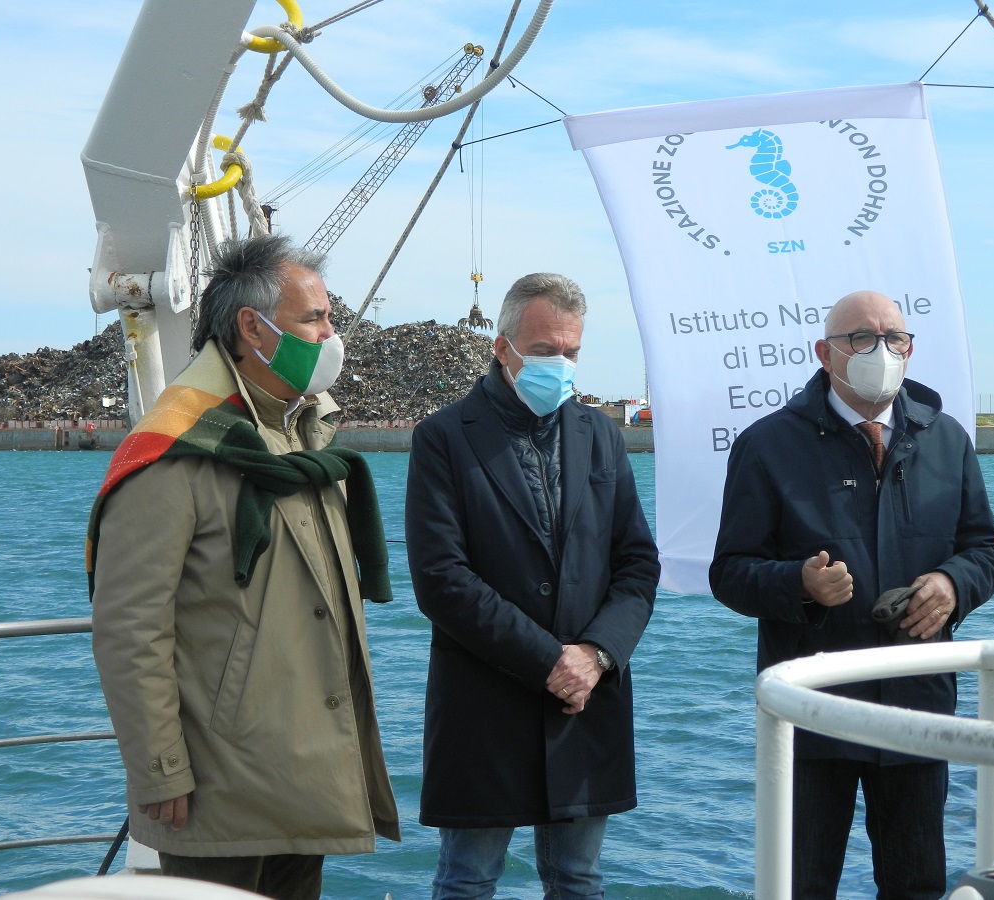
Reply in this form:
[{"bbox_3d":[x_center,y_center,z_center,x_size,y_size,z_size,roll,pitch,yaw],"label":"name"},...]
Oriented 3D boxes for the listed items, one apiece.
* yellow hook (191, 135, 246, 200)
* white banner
[{"bbox_3d":[-0.664,-0.664,5.700,0.140,0.155,0.090,0,1,18],"label":"yellow hook"},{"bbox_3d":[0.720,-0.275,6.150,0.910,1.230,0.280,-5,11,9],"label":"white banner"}]

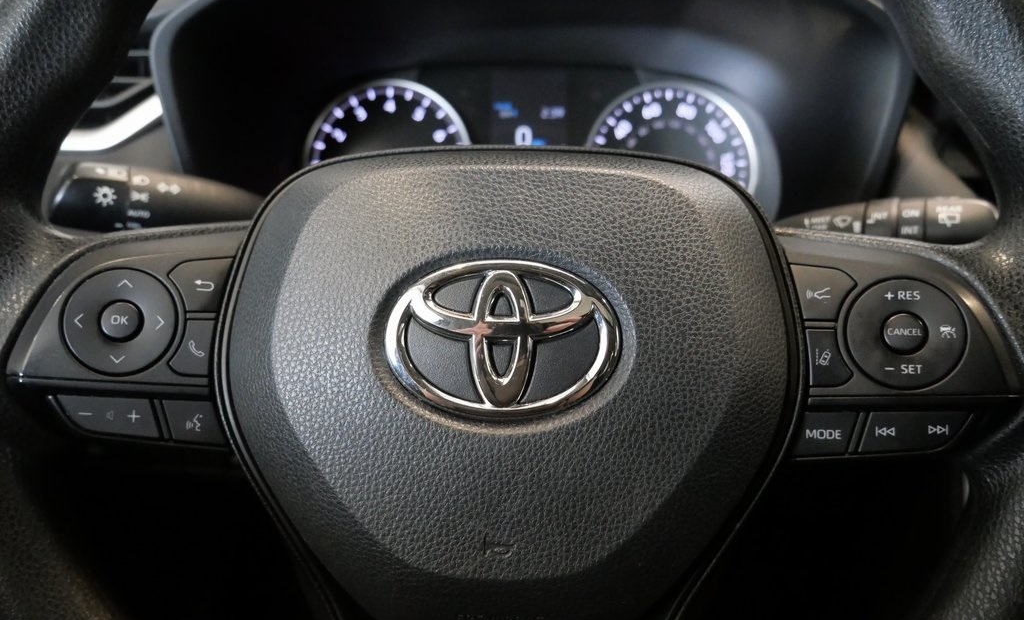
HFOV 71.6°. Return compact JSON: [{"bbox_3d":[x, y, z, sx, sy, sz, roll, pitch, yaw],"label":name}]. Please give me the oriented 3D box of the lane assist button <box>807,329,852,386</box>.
[{"bbox_3d":[0.096,0.015,0.218,0.015,0.018,0.009,1,-12,5],"label":"lane assist button"}]

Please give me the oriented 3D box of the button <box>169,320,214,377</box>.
[{"bbox_3d":[-0.101,0.013,0.225,0.015,0.018,0.009,1,-12,-1],"label":"button"}]

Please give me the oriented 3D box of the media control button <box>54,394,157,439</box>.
[{"bbox_3d":[-0.127,0.034,0.226,0.034,0.014,0.009,1,-8,-2],"label":"media control button"}]

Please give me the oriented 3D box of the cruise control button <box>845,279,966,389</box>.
[{"bbox_3d":[0.119,0.008,0.217,0.037,0.036,0.010,1,-12,5],"label":"cruise control button"}]

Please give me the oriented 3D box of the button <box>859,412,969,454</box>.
[{"bbox_3d":[0.121,0.038,0.217,0.034,0.013,0.009,1,-8,5],"label":"button"}]

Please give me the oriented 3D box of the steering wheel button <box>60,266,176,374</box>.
[{"bbox_3d":[-0.123,0.004,0.225,0.037,0.036,0.010,1,-12,-2],"label":"steering wheel button"}]

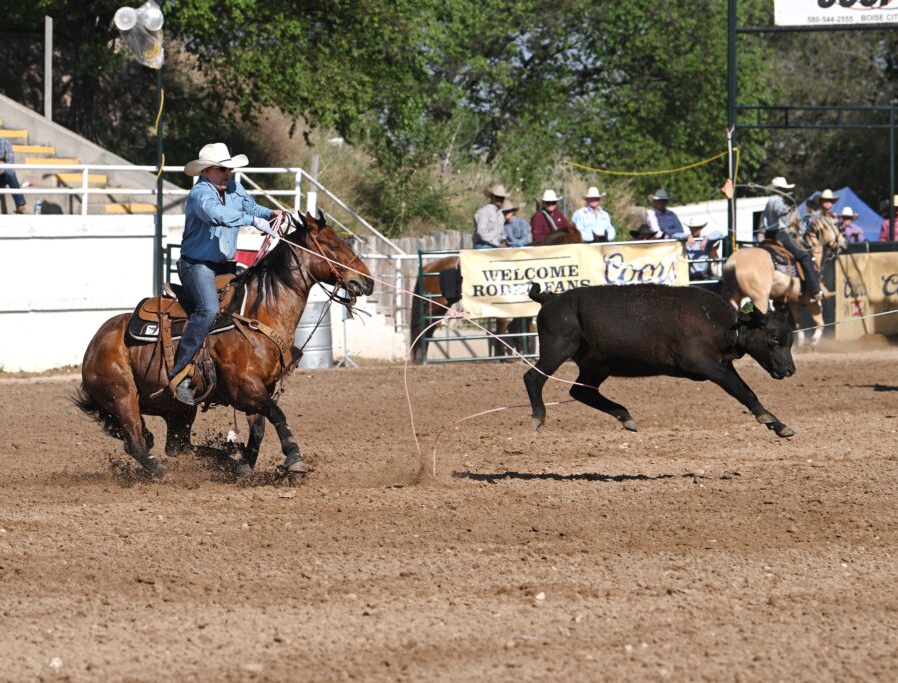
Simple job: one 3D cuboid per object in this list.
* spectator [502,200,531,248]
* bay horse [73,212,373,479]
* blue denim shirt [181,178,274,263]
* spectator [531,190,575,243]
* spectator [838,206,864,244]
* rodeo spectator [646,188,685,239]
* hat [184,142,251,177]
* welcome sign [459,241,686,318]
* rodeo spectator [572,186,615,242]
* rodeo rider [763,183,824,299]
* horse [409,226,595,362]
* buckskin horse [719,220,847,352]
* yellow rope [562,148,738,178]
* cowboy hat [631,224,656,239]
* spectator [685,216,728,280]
[{"bbox_3d":[0.986,-1.315,66.500,0.550,1.500,0.600,1,2,27],"label":"spectator"},{"bbox_3d":[-1.486,0.016,30.000,1.950,1.740,0.650,0,1,9],"label":"bay horse"},{"bbox_3d":[-1.460,-0.798,30.000,0.540,0.560,0.500,1,2,34],"label":"blue denim shirt"},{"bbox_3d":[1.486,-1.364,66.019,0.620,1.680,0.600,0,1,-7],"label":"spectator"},{"bbox_3d":[6.263,-1.326,71.000,0.500,1.580,0.420,0,1,6],"label":"spectator"},{"bbox_3d":[3.163,-1.386,66.519,0.600,1.700,0.550,0,1,3],"label":"rodeo spectator"},{"bbox_3d":[-1.487,-1.164,29.100,0.410,0.190,0.360,2,9,31],"label":"hat"},{"bbox_3d":[1.696,-0.845,62.500,3.080,0.920,0.050,-2,1,0],"label":"welcome sign"},{"bbox_3d":[2.080,-1.410,65.500,0.650,1.600,0.600,0,1,0],"label":"rodeo spectator"},{"bbox_3d":[4.967,-1.484,66.020,0.800,1.760,0.650,-1,2,-35],"label":"rodeo rider"},{"bbox_3d":[0.738,-0.661,64.000,2.500,1.880,0.600,0,1,0],"label":"horse"},{"bbox_3d":[4.961,-0.875,67.500,2.100,1.950,0.650,-1,2,-38],"label":"buckskin horse"},{"bbox_3d":[2.863,-2.556,65.000,2.500,0.400,0.060,0,1,0],"label":"yellow rope"},{"bbox_3d":[2.792,-1.583,65.500,0.370,0.170,0.400,0,1,0],"label":"cowboy hat"},{"bbox_3d":[3.619,-0.909,65.520,0.680,1.780,0.480,0,1,0],"label":"spectator"}]

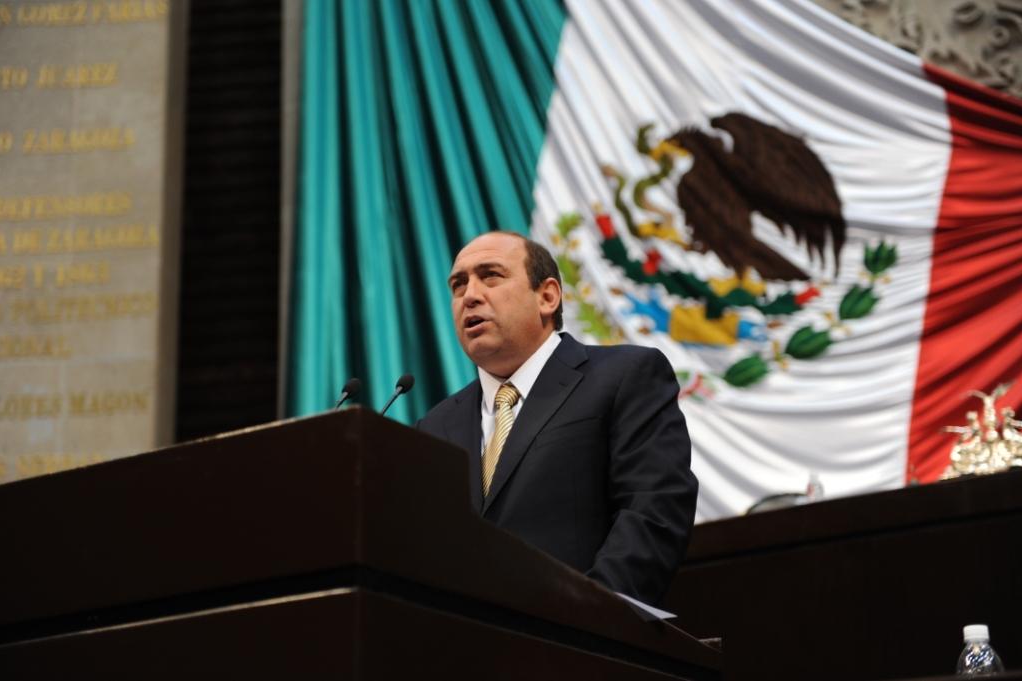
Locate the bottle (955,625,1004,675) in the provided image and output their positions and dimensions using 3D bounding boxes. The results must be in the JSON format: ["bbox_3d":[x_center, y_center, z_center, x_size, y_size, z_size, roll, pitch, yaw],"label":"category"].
[{"bbox_3d":[0.571,0.449,2.131,0.065,0.208,0.065,-1,-16,0],"label":"bottle"}]

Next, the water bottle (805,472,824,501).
[{"bbox_3d":[1.066,0.565,6.171,0.065,0.208,0.065,-1,-16,0],"label":"water bottle"}]

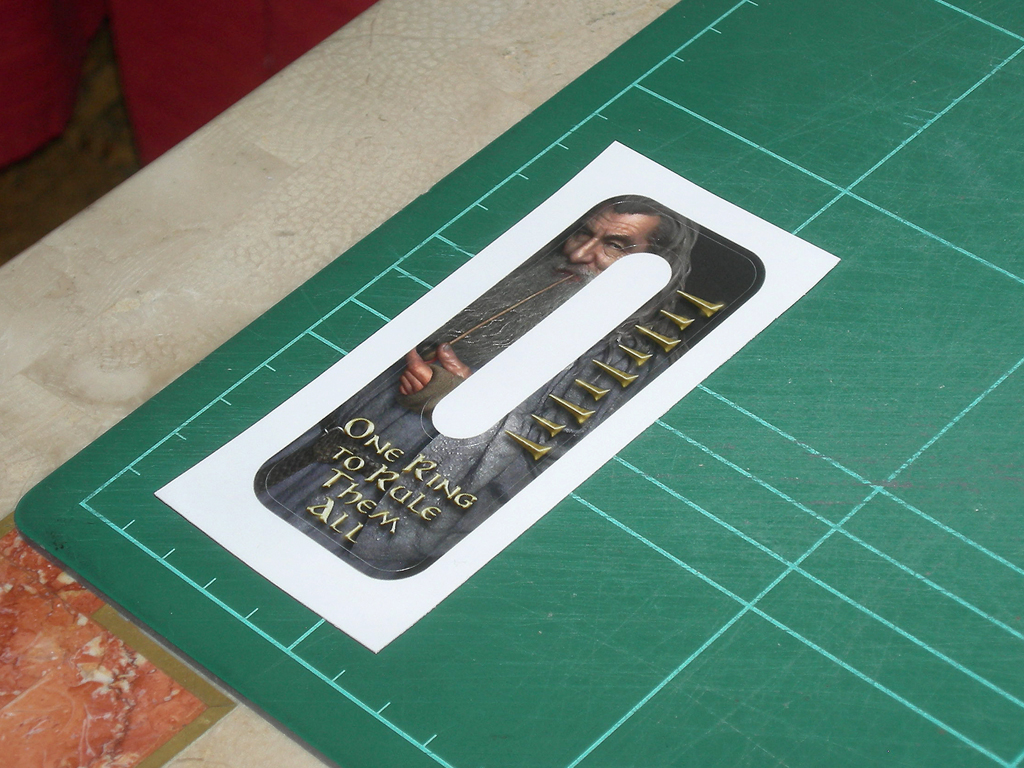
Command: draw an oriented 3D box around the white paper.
[{"bbox_3d":[-0.001,-0.001,0.470,0.108,0.002,0.053,-39,50,-26],"label":"white paper"}]

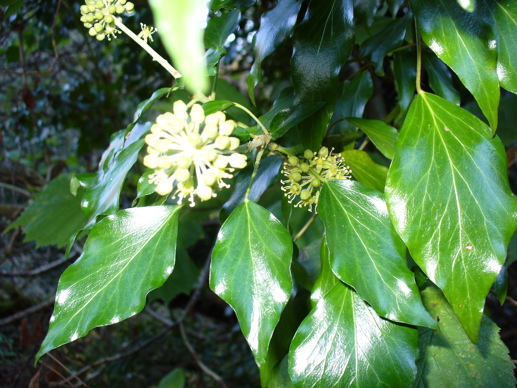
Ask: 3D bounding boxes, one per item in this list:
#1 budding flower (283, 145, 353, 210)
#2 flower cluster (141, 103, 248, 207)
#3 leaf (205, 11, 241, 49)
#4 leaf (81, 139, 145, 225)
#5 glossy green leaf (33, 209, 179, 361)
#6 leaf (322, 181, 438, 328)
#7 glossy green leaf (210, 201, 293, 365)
[{"bbox_3d":[0.032,-0.008,0.300,0.038,0.036,0.036,-2,16,-6],"label":"budding flower"},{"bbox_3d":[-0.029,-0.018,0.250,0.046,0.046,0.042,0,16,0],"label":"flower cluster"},{"bbox_3d":[-0.025,-0.106,0.360,0.030,0.032,0.012,22,13,13],"label":"leaf"},{"bbox_3d":[-0.079,-0.006,0.297,0.012,0.062,0.036,37,-5,-40],"label":"leaf"},{"bbox_3d":[-0.069,0.042,0.256,0.045,0.096,0.017,40,-9,13],"label":"glossy green leaf"},{"bbox_3d":[0.059,0.030,0.277,0.042,0.090,0.016,-35,-11,-13],"label":"leaf"},{"bbox_3d":[-0.003,0.042,0.262,0.039,0.077,0.015,-6,-10,-1],"label":"glossy green leaf"}]

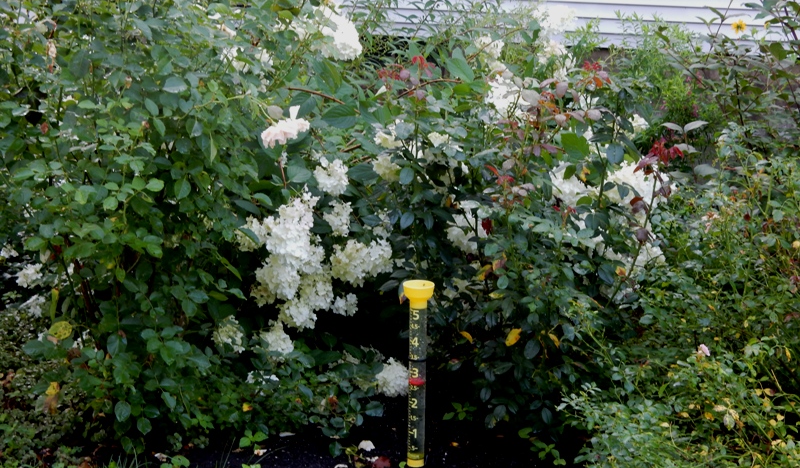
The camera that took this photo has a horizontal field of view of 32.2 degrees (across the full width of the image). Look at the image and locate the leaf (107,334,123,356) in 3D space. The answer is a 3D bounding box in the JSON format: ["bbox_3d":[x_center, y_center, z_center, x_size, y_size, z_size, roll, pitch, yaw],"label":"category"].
[{"bbox_3d":[-0.824,0.322,4.000,0.048,0.065,0.018,-2,-14,-12],"label":"leaf"}]

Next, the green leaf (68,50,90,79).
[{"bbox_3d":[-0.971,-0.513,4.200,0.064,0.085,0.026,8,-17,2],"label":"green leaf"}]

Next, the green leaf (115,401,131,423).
[{"bbox_3d":[-0.721,0.461,3.600,0.041,0.012,0.060,2,58,-9],"label":"green leaf"}]

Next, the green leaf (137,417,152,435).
[{"bbox_3d":[-0.746,0.559,4.050,0.044,0.053,0.016,-2,-17,-11],"label":"green leaf"}]

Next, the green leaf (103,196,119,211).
[{"bbox_3d":[-0.813,-0.086,3.900,0.042,0.042,0.022,-2,-9,-12],"label":"green leaf"}]

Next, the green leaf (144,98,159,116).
[{"bbox_3d":[-0.666,-0.339,3.720,0.029,0.058,0.012,-34,-11,-19],"label":"green leaf"}]

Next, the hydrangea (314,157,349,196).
[{"bbox_3d":[-0.216,-0.181,4.365,0.107,0.126,0.100,0,14,-3],"label":"hydrangea"}]

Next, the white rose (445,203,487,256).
[{"bbox_3d":[0.194,-0.013,4.050,0.129,0.136,0.110,2,14,3],"label":"white rose"}]

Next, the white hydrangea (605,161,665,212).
[{"bbox_3d":[0.782,-0.158,4.624,0.199,0.172,0.160,3,14,9],"label":"white hydrangea"}]

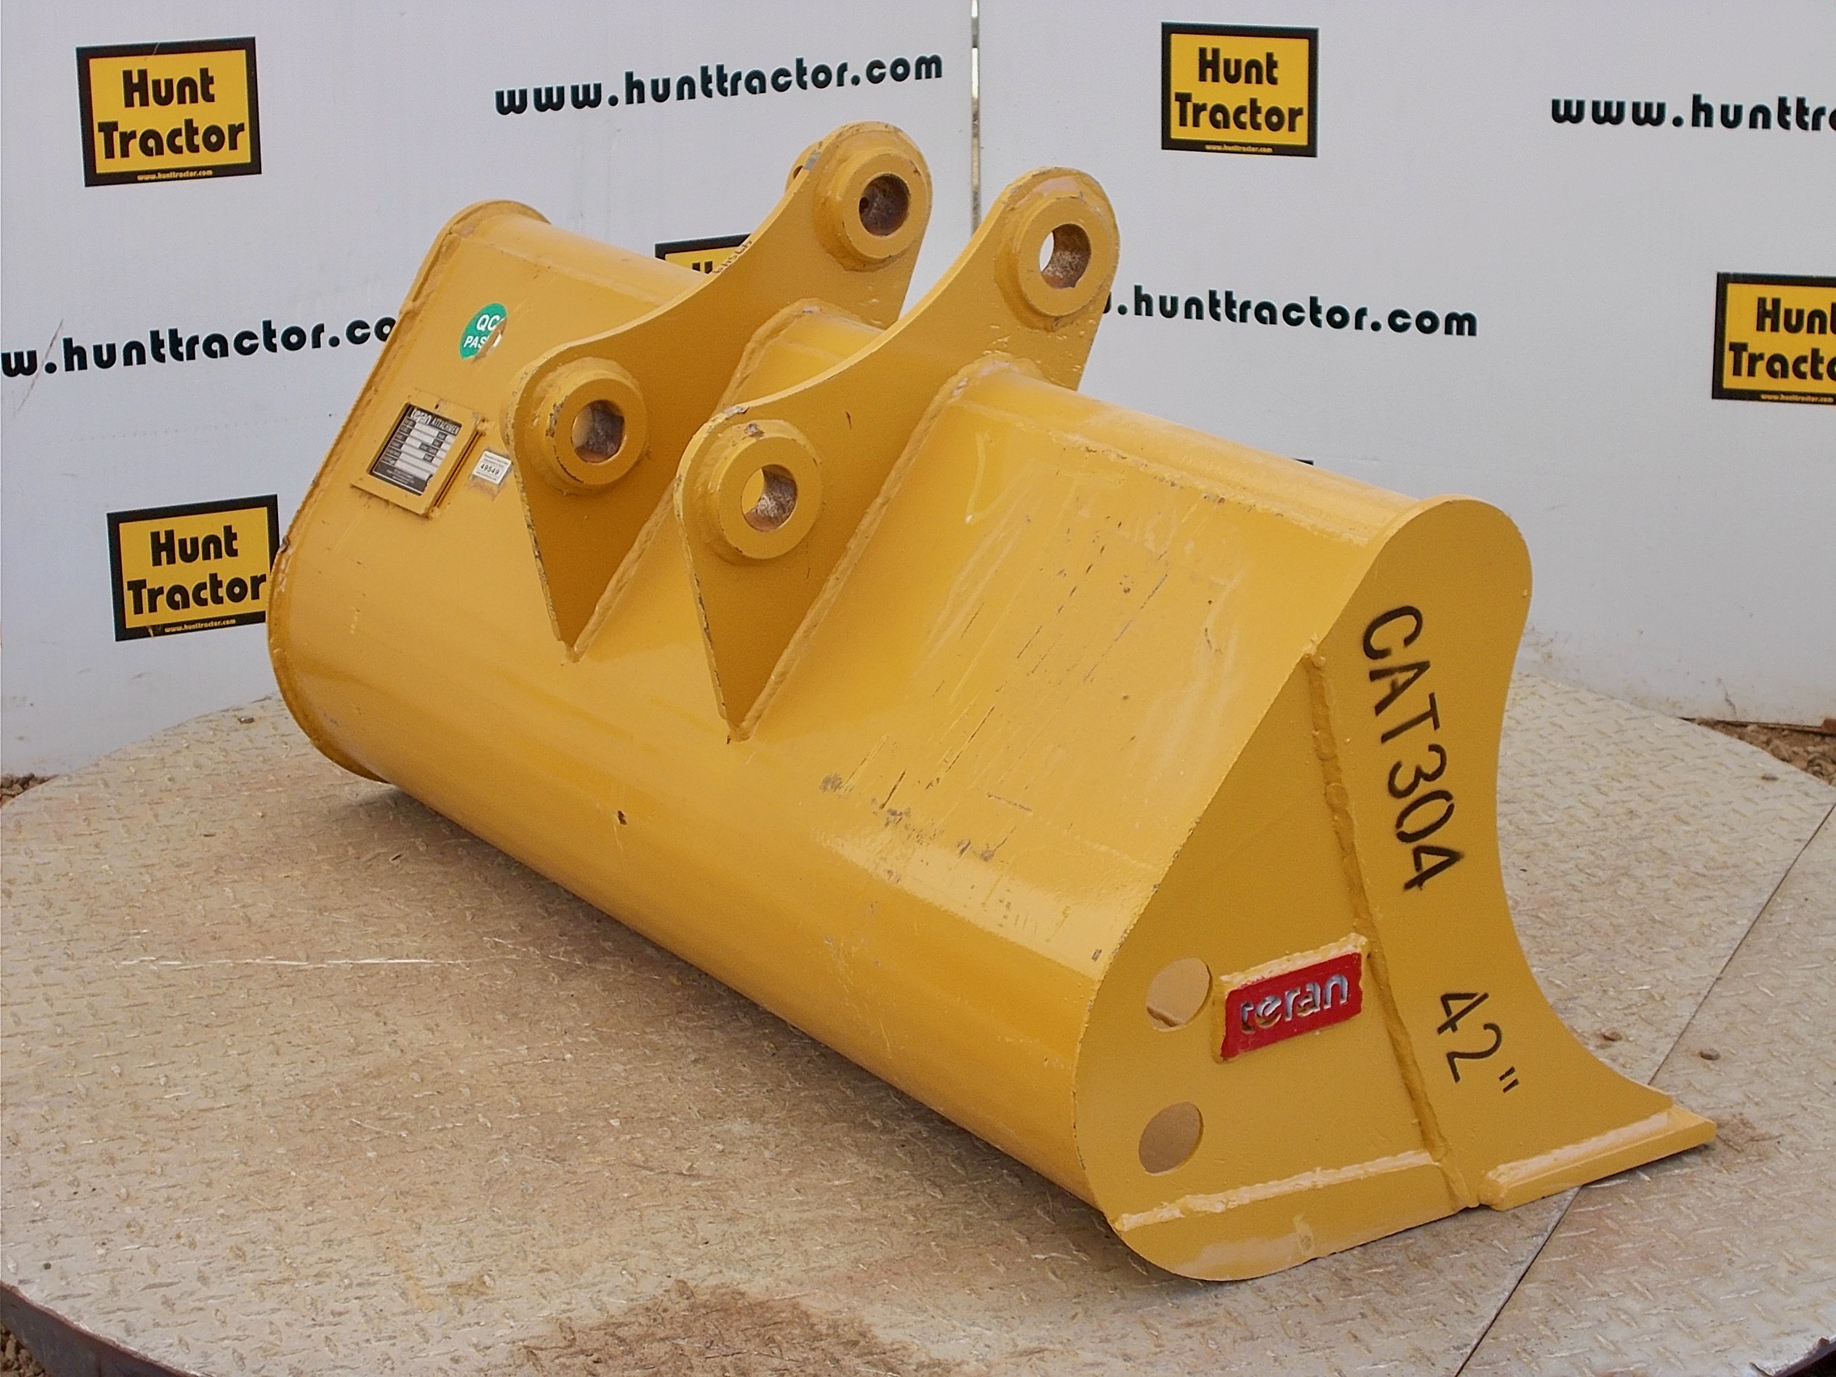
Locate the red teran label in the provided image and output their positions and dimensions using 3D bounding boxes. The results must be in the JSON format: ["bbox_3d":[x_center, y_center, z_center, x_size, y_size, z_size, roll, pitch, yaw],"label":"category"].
[{"bbox_3d":[0.221,0.186,2.082,0.105,0.045,0.009,-13,27,-30],"label":"red teran label"}]

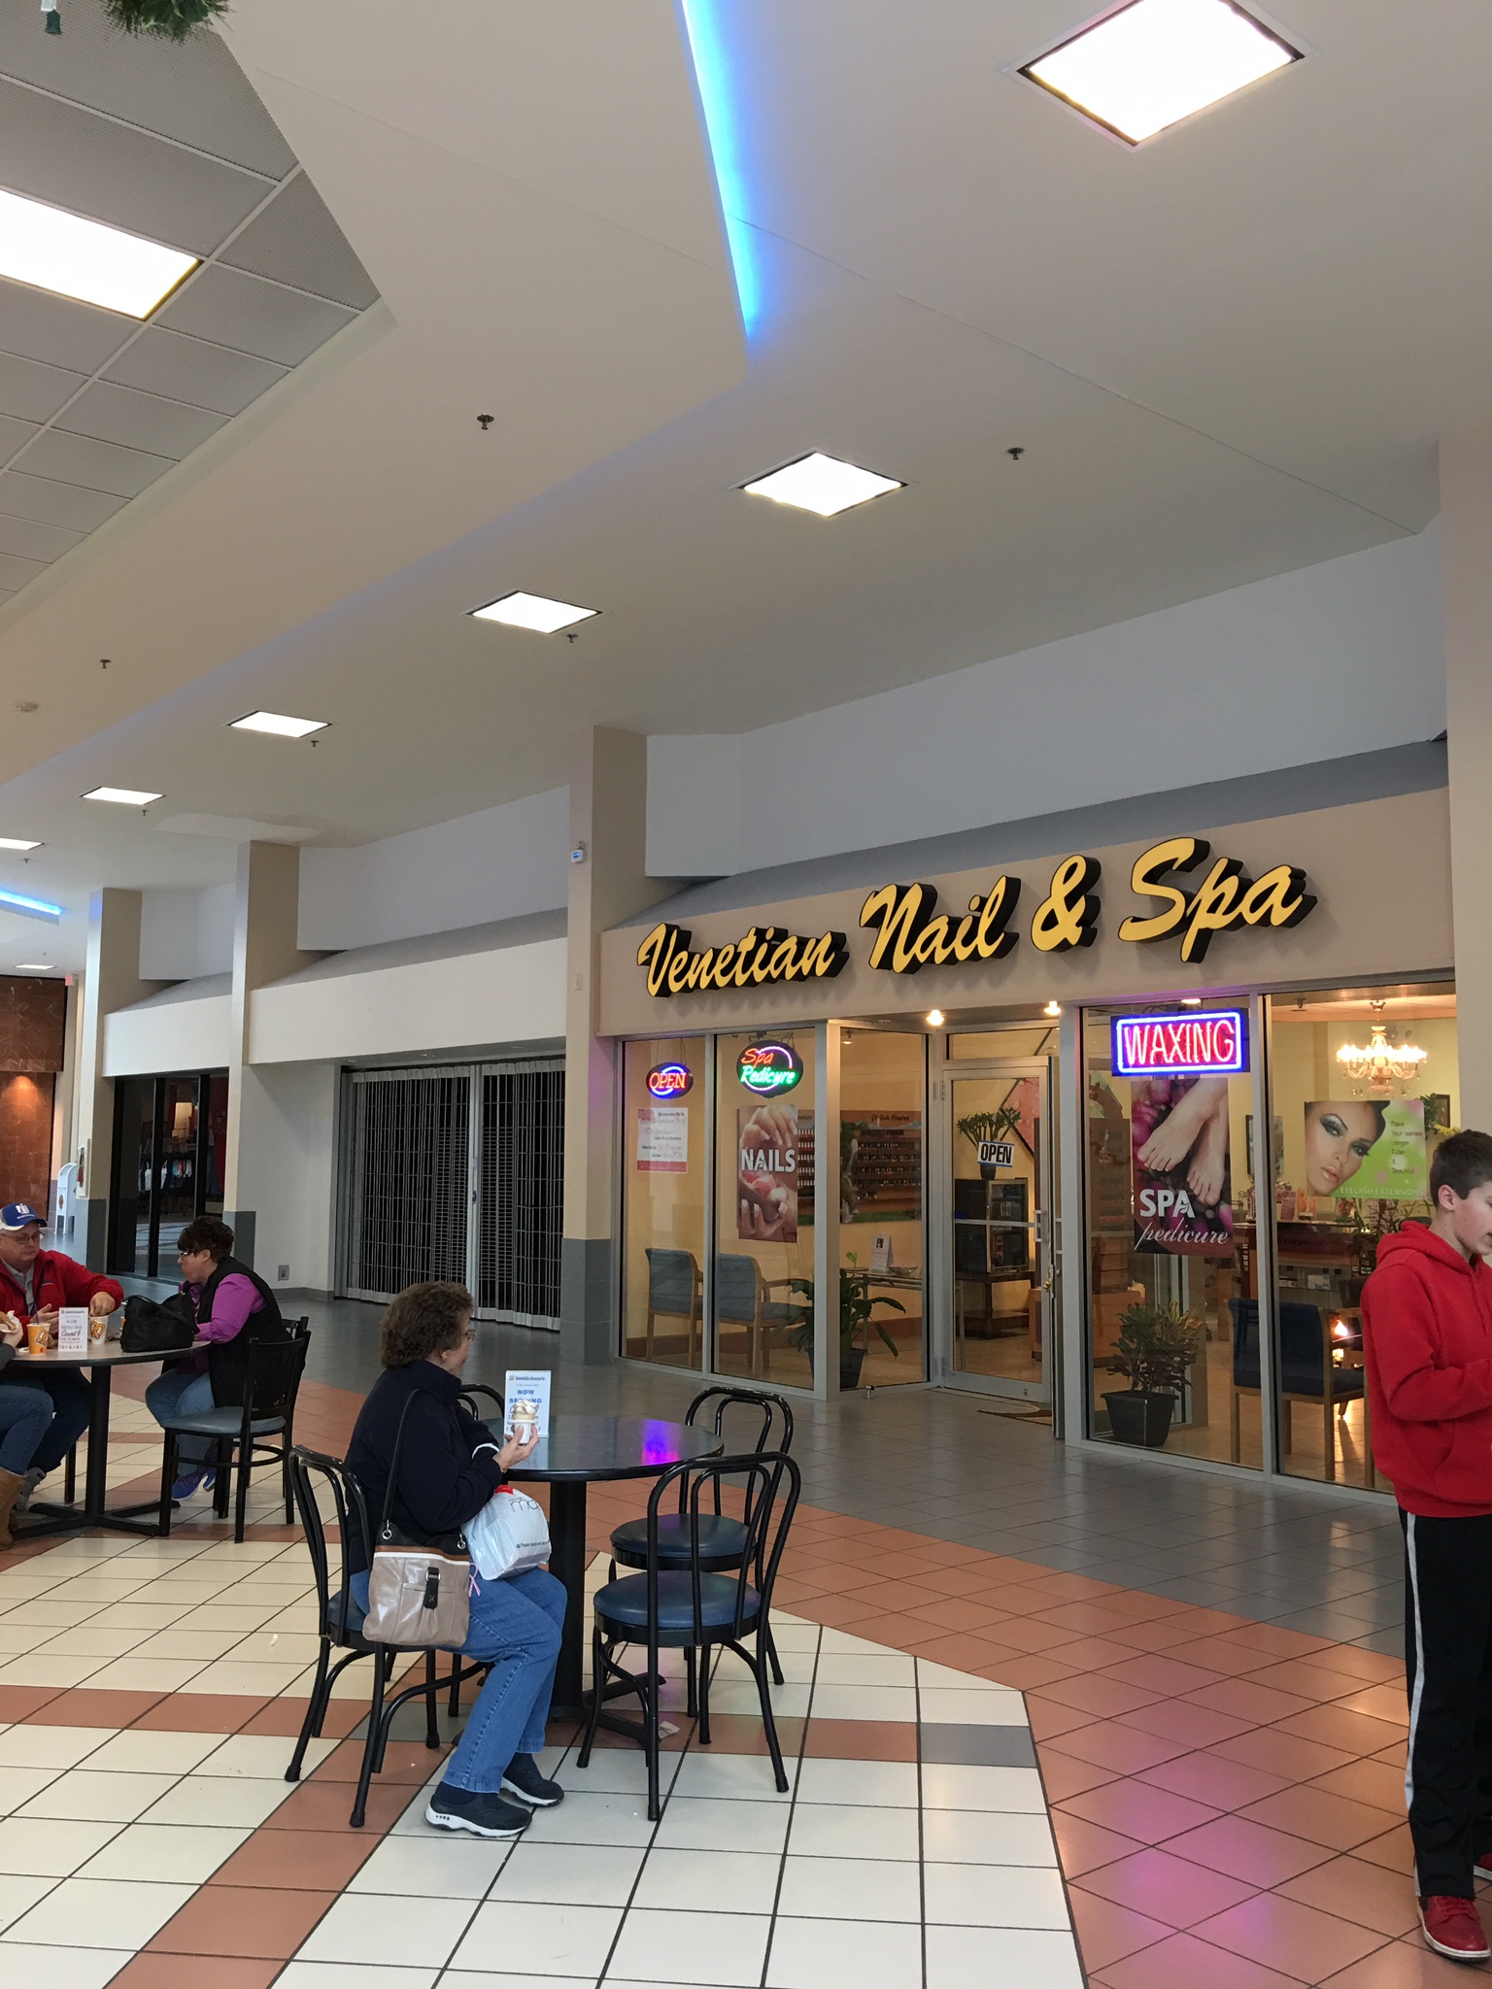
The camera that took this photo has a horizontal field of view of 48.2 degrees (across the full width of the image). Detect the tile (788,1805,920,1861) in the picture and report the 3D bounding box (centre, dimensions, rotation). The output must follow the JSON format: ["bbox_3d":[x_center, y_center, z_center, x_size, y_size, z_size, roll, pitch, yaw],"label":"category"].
[{"bbox_3d":[0.255,1.951,3.872,0.300,0.015,0.300,0,-6,5],"label":"tile"}]

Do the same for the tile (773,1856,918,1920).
[{"bbox_3d":[0.230,1.960,3.646,0.305,0.010,0.302,0,-5,5],"label":"tile"}]

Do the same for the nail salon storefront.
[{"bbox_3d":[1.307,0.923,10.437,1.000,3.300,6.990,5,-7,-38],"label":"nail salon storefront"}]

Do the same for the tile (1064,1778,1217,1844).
[{"bbox_3d":[0.957,1.988,4.053,0.298,0.012,0.298,5,-7,-39],"label":"tile"}]

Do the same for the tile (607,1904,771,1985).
[{"bbox_3d":[-0.106,1.911,3.336,0.301,0.012,0.297,0,-5,5],"label":"tile"}]

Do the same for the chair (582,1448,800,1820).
[{"bbox_3d":[-0.149,1.565,4.252,0.420,0.840,0.470,4,-7,-30],"label":"chair"}]

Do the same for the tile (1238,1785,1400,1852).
[{"bbox_3d":[1.383,1.988,4.014,0.298,0.012,0.298,5,-7,-39],"label":"tile"}]

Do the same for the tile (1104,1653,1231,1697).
[{"bbox_3d":[1.263,2.076,5.053,0.297,0.015,0.297,5,-7,-39],"label":"tile"}]

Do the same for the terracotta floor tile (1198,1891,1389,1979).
[{"bbox_3d":[1.104,1.919,3.387,0.299,0.010,0.299,5,-7,-39],"label":"terracotta floor tile"}]

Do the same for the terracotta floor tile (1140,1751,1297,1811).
[{"bbox_3d":[1.191,2.008,4.245,0.298,0.012,0.298,5,-7,-39],"label":"terracotta floor tile"}]

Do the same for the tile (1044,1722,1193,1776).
[{"bbox_3d":[0.989,2.013,4.440,0.297,0.015,0.297,5,-7,-39],"label":"tile"}]

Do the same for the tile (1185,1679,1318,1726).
[{"bbox_3d":[1.454,2.055,4.821,0.297,0.015,0.297,5,-7,-39],"label":"tile"}]

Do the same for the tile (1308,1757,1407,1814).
[{"bbox_3d":[1.605,1.992,4.166,0.297,0.015,0.297,5,-7,-39],"label":"tile"}]

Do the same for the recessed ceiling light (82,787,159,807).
[{"bbox_3d":[-5.794,-1.862,15.517,0.600,0.060,0.600,5,-7,-39],"label":"recessed ceiling light"}]

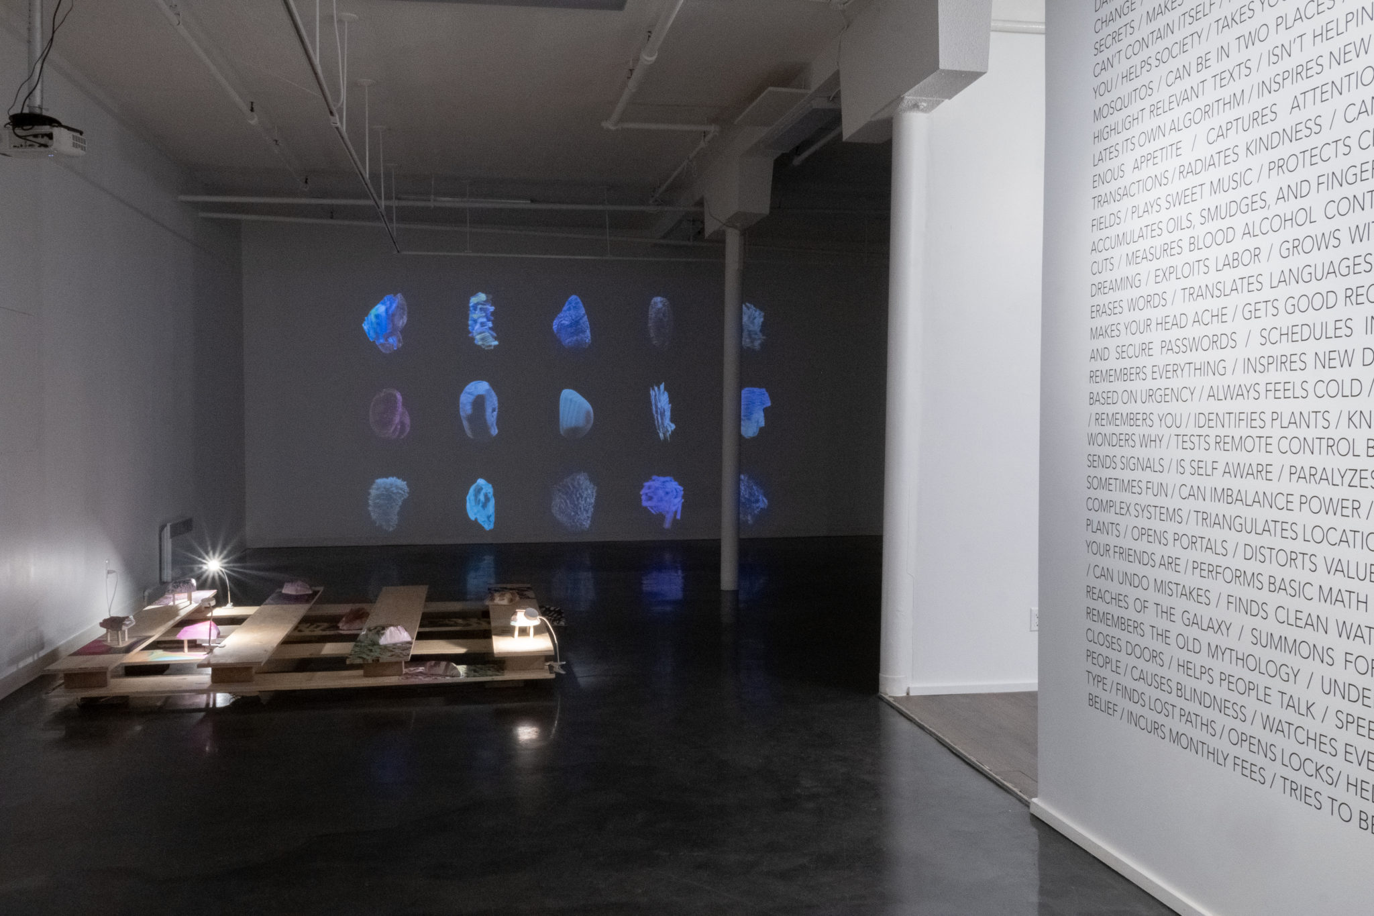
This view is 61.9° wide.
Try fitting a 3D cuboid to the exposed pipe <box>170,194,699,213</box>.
[{"bbox_3d":[-1.933,-2.076,9.351,4.167,0.046,0.046,-1,3,-11],"label":"exposed pipe"}]

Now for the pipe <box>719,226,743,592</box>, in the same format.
[{"bbox_3d":[0.345,-0.362,8.871,0.140,2.783,0.140,0,3,-11],"label":"pipe"}]

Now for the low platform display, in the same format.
[{"bbox_3d":[-2.045,1.032,6.699,2.380,0.199,2.292,0,3,-11],"label":"low platform display"}]

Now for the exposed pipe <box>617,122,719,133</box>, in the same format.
[{"bbox_3d":[-0.129,-2.074,7.173,0.650,0.042,0.042,0,3,-8],"label":"exposed pipe"}]

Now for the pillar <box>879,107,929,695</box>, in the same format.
[{"bbox_3d":[1.069,-0.247,5.652,0.165,2.869,0.165,0,3,-11],"label":"pillar"}]

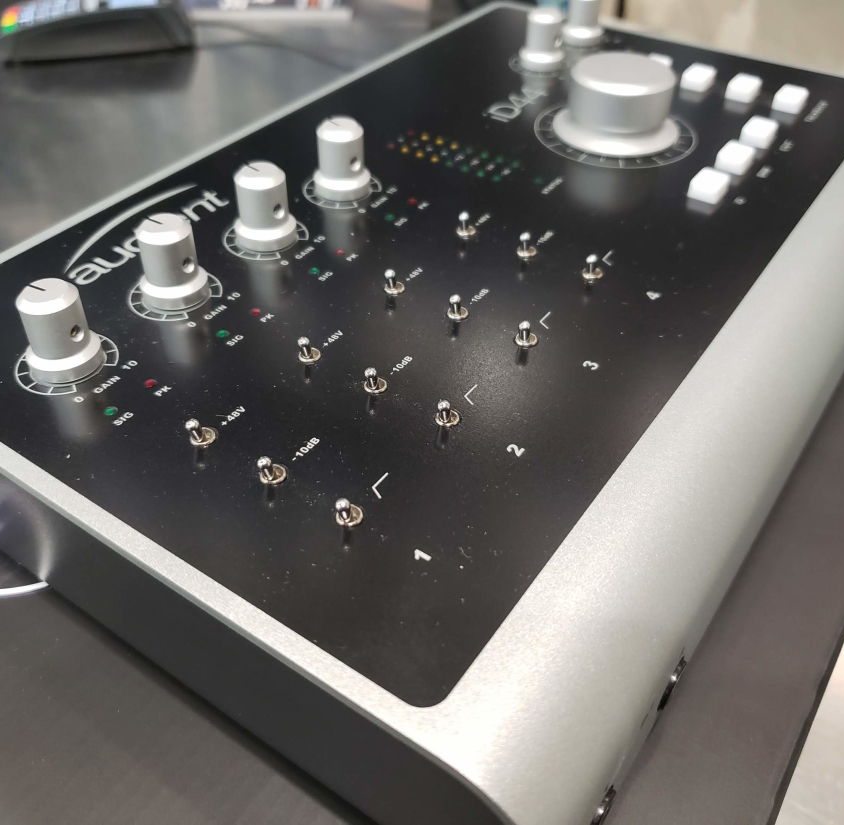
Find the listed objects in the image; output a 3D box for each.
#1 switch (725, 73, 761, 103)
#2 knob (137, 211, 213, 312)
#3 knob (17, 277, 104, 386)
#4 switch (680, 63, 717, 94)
[{"bbox_3d":[0.102,-0.102,0.261,0.009,0.006,0.008,25,49,26],"label":"switch"},{"bbox_3d":[-0.055,-0.033,0.180,0.015,0.017,0.015,-1,43,1],"label":"knob"},{"bbox_3d":[-0.074,-0.017,0.169,0.015,0.018,0.015,0,41,0],"label":"knob"},{"bbox_3d":[0.092,-0.111,0.276,0.008,0.005,0.008,25,46,26],"label":"switch"}]

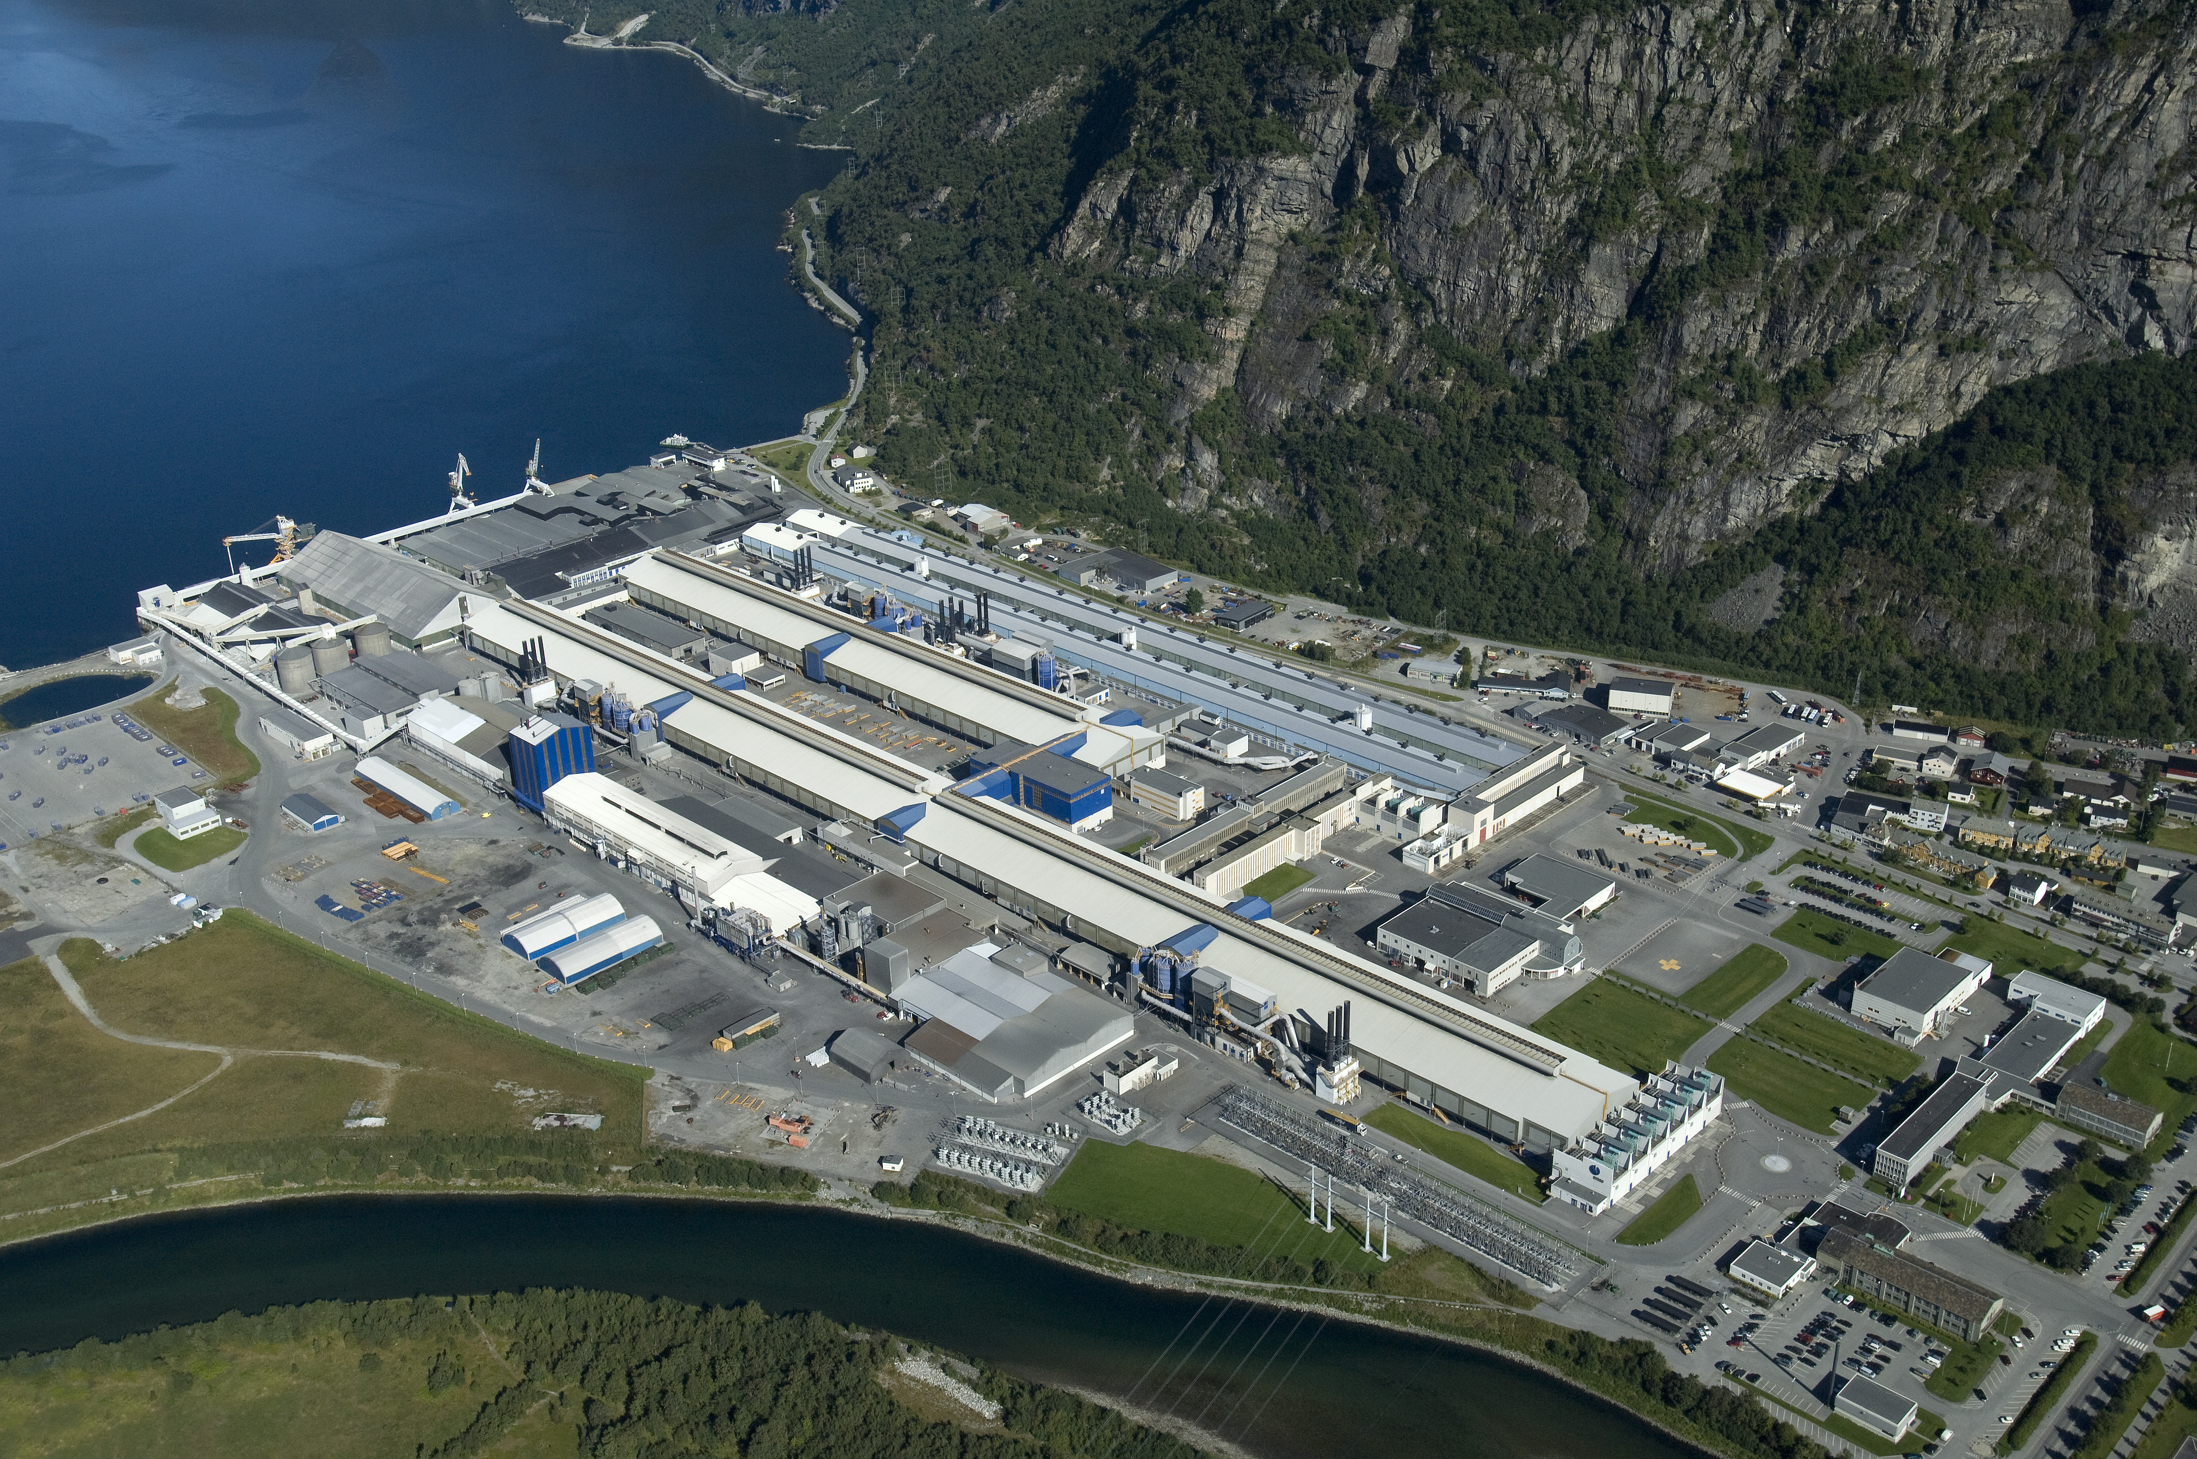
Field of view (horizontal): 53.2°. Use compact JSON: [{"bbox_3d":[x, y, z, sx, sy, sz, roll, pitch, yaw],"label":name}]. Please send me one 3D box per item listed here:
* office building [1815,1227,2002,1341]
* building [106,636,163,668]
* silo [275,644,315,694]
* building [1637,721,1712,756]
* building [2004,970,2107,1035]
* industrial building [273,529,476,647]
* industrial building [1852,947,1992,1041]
[{"bbox_3d":[262.440,176.550,709.770,54.660,9.450,18.920,21,33,39],"label":"office building"},{"bbox_3d":[-542.290,-43.470,1238.340,23.450,6.740,20.730,21,34,40],"label":"building"},{"bbox_3d":[-433.260,-30.840,1186.960,17.710,20.930,17.710,21,34,40],"label":"silo"},{"bbox_3d":[277.706,4.797,1065.669,26.700,7.300,25.700,21,32,40],"label":"building"},{"bbox_3d":[364.984,104.864,839.470,31.500,8.000,19.500,21,32,40],"label":"building"},{"bbox_3d":[-410.219,-85.517,1274.568,156.400,27.400,64.800,21,32,40],"label":"industrial building"},{"bbox_3d":[324.010,101.130,862.200,55.350,12.080,28.680,-24,33,-39],"label":"industrial building"}]

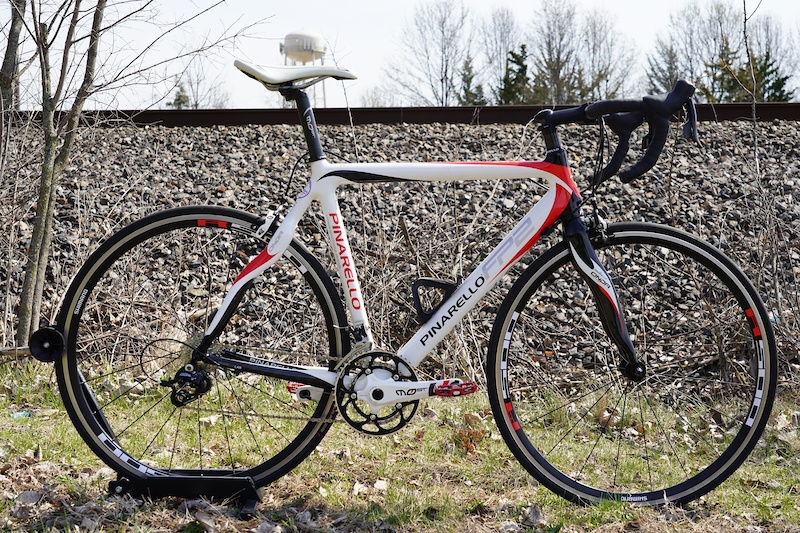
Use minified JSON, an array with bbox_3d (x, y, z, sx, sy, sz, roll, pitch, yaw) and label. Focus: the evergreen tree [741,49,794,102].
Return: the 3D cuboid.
[{"bbox_3d":[17.767,-5.995,58.000,4.200,9.100,4.200,0,2,0],"label":"evergreen tree"}]

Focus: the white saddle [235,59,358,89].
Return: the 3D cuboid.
[{"bbox_3d":[-0.234,-0.430,2.721,0.271,0.067,0.138,1,2,-1],"label":"white saddle"}]

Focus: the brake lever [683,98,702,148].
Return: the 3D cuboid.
[{"bbox_3d":[0.620,-0.304,2.543,0.043,0.108,0.030,1,2,-1],"label":"brake lever"}]

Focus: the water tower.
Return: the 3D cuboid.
[{"bbox_3d":[-21.425,-31.058,270.000,11.500,43.500,11.500,0,2,0],"label":"water tower"}]

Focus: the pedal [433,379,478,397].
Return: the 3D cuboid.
[{"bbox_3d":[0.122,0.267,2.620,0.100,0.028,0.098,-4,2,-1],"label":"pedal"}]

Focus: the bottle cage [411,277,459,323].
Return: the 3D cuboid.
[{"bbox_3d":[0.069,0.058,2.744,0.080,0.145,0.076,44,1,-2],"label":"bottle cage"}]

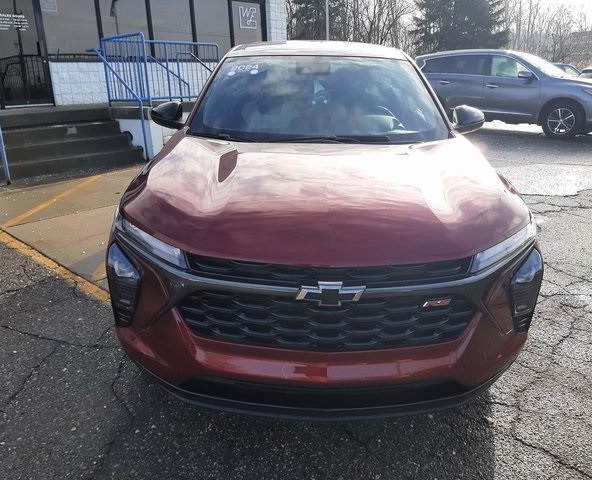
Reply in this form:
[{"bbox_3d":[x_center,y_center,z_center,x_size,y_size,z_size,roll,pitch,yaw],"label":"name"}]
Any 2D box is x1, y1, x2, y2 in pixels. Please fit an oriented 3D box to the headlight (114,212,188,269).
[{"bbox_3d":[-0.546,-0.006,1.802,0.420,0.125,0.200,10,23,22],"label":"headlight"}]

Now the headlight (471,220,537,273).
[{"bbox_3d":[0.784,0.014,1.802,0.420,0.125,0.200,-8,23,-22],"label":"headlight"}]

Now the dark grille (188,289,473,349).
[{"bbox_3d":[0.115,0.272,1.668,1.050,0.205,0.120,1,21,0],"label":"dark grille"}]

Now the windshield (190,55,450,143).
[{"bbox_3d":[0.132,-0.837,2.833,1.480,0.130,0.867,1,54,0],"label":"windshield"}]

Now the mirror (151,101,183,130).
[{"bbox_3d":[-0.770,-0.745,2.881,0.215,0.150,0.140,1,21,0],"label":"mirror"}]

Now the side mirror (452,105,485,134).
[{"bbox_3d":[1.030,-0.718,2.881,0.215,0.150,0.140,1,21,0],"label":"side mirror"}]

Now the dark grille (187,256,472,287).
[{"bbox_3d":[0.118,0.114,1.624,0.980,0.075,0.110,1,21,0],"label":"dark grille"}]

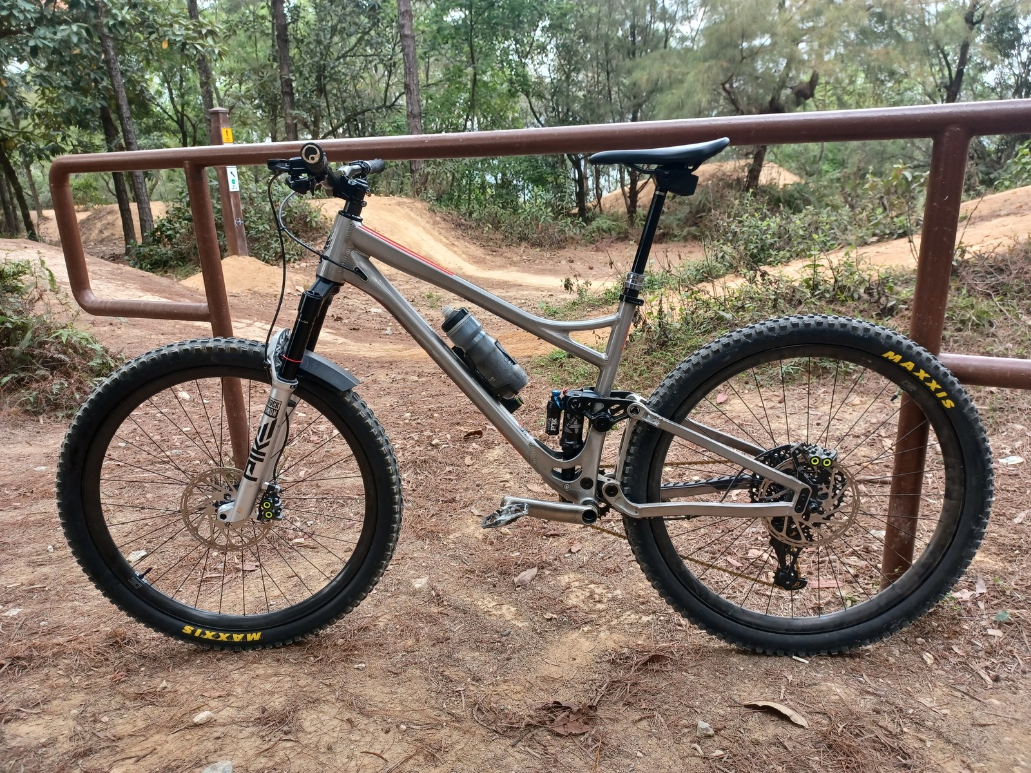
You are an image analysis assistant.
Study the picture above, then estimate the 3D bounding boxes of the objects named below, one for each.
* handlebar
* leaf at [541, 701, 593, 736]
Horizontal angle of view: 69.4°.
[{"bbox_3d":[-0.340,-0.439,1.501,0.075,0.070,0.780,-3,15,-2],"label":"handlebar"},{"bbox_3d":[0.101,0.652,1.477,0.105,0.022,0.072,-3,17,0],"label":"leaf"}]

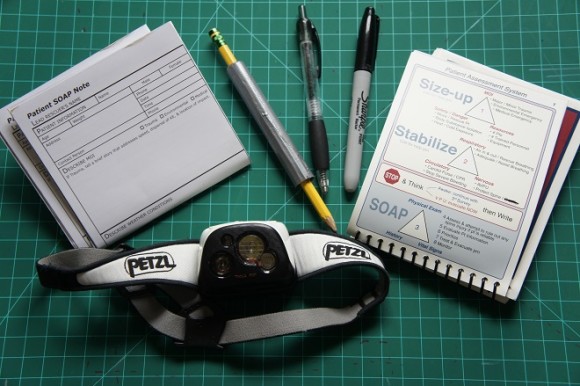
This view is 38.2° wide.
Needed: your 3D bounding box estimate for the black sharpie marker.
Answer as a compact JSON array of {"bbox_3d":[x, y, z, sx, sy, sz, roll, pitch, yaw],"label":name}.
[{"bbox_3d":[0.049,-0.066,0.576,0.013,0.013,0.138,7,74,3],"label":"black sharpie marker"}]

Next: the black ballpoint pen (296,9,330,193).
[{"bbox_3d":[0.016,-0.067,0.578,0.015,0.012,0.141,-6,74,0],"label":"black ballpoint pen"}]

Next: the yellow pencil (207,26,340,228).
[{"bbox_3d":[-0.012,-0.045,0.572,0.013,0.012,0.169,-29,75,-7],"label":"yellow pencil"}]

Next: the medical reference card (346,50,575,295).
[{"bbox_3d":[0.112,-0.015,0.558,0.109,0.015,0.140,19,75,7],"label":"medical reference card"}]

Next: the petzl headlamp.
[{"bbox_3d":[-0.046,0.058,0.526,0.217,0.046,0.076,0,82,1],"label":"petzl headlamp"}]

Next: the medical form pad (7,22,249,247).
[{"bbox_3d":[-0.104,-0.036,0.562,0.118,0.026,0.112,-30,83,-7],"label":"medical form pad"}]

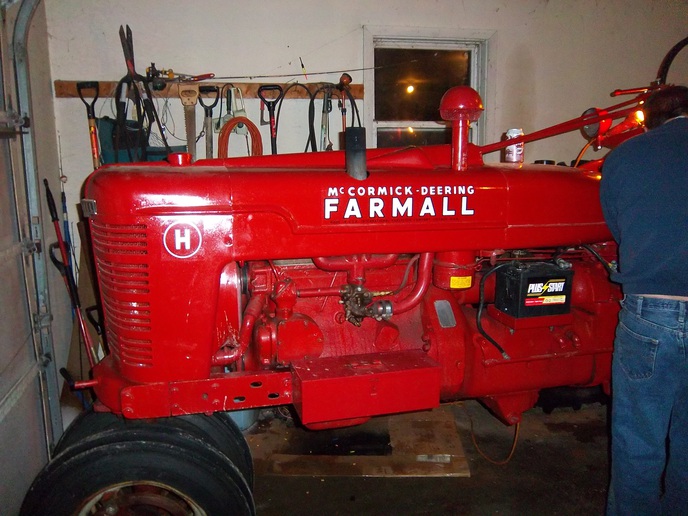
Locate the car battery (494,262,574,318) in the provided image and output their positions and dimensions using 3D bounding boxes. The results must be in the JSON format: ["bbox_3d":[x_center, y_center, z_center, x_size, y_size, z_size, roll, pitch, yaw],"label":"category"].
[{"bbox_3d":[0.673,0.104,1.983,0.208,0.187,0.167,-3,10,-15],"label":"car battery"}]

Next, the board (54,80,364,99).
[{"bbox_3d":[-0.752,-0.979,3.264,1.765,0.089,0.028,-2,9,-8],"label":"board"}]

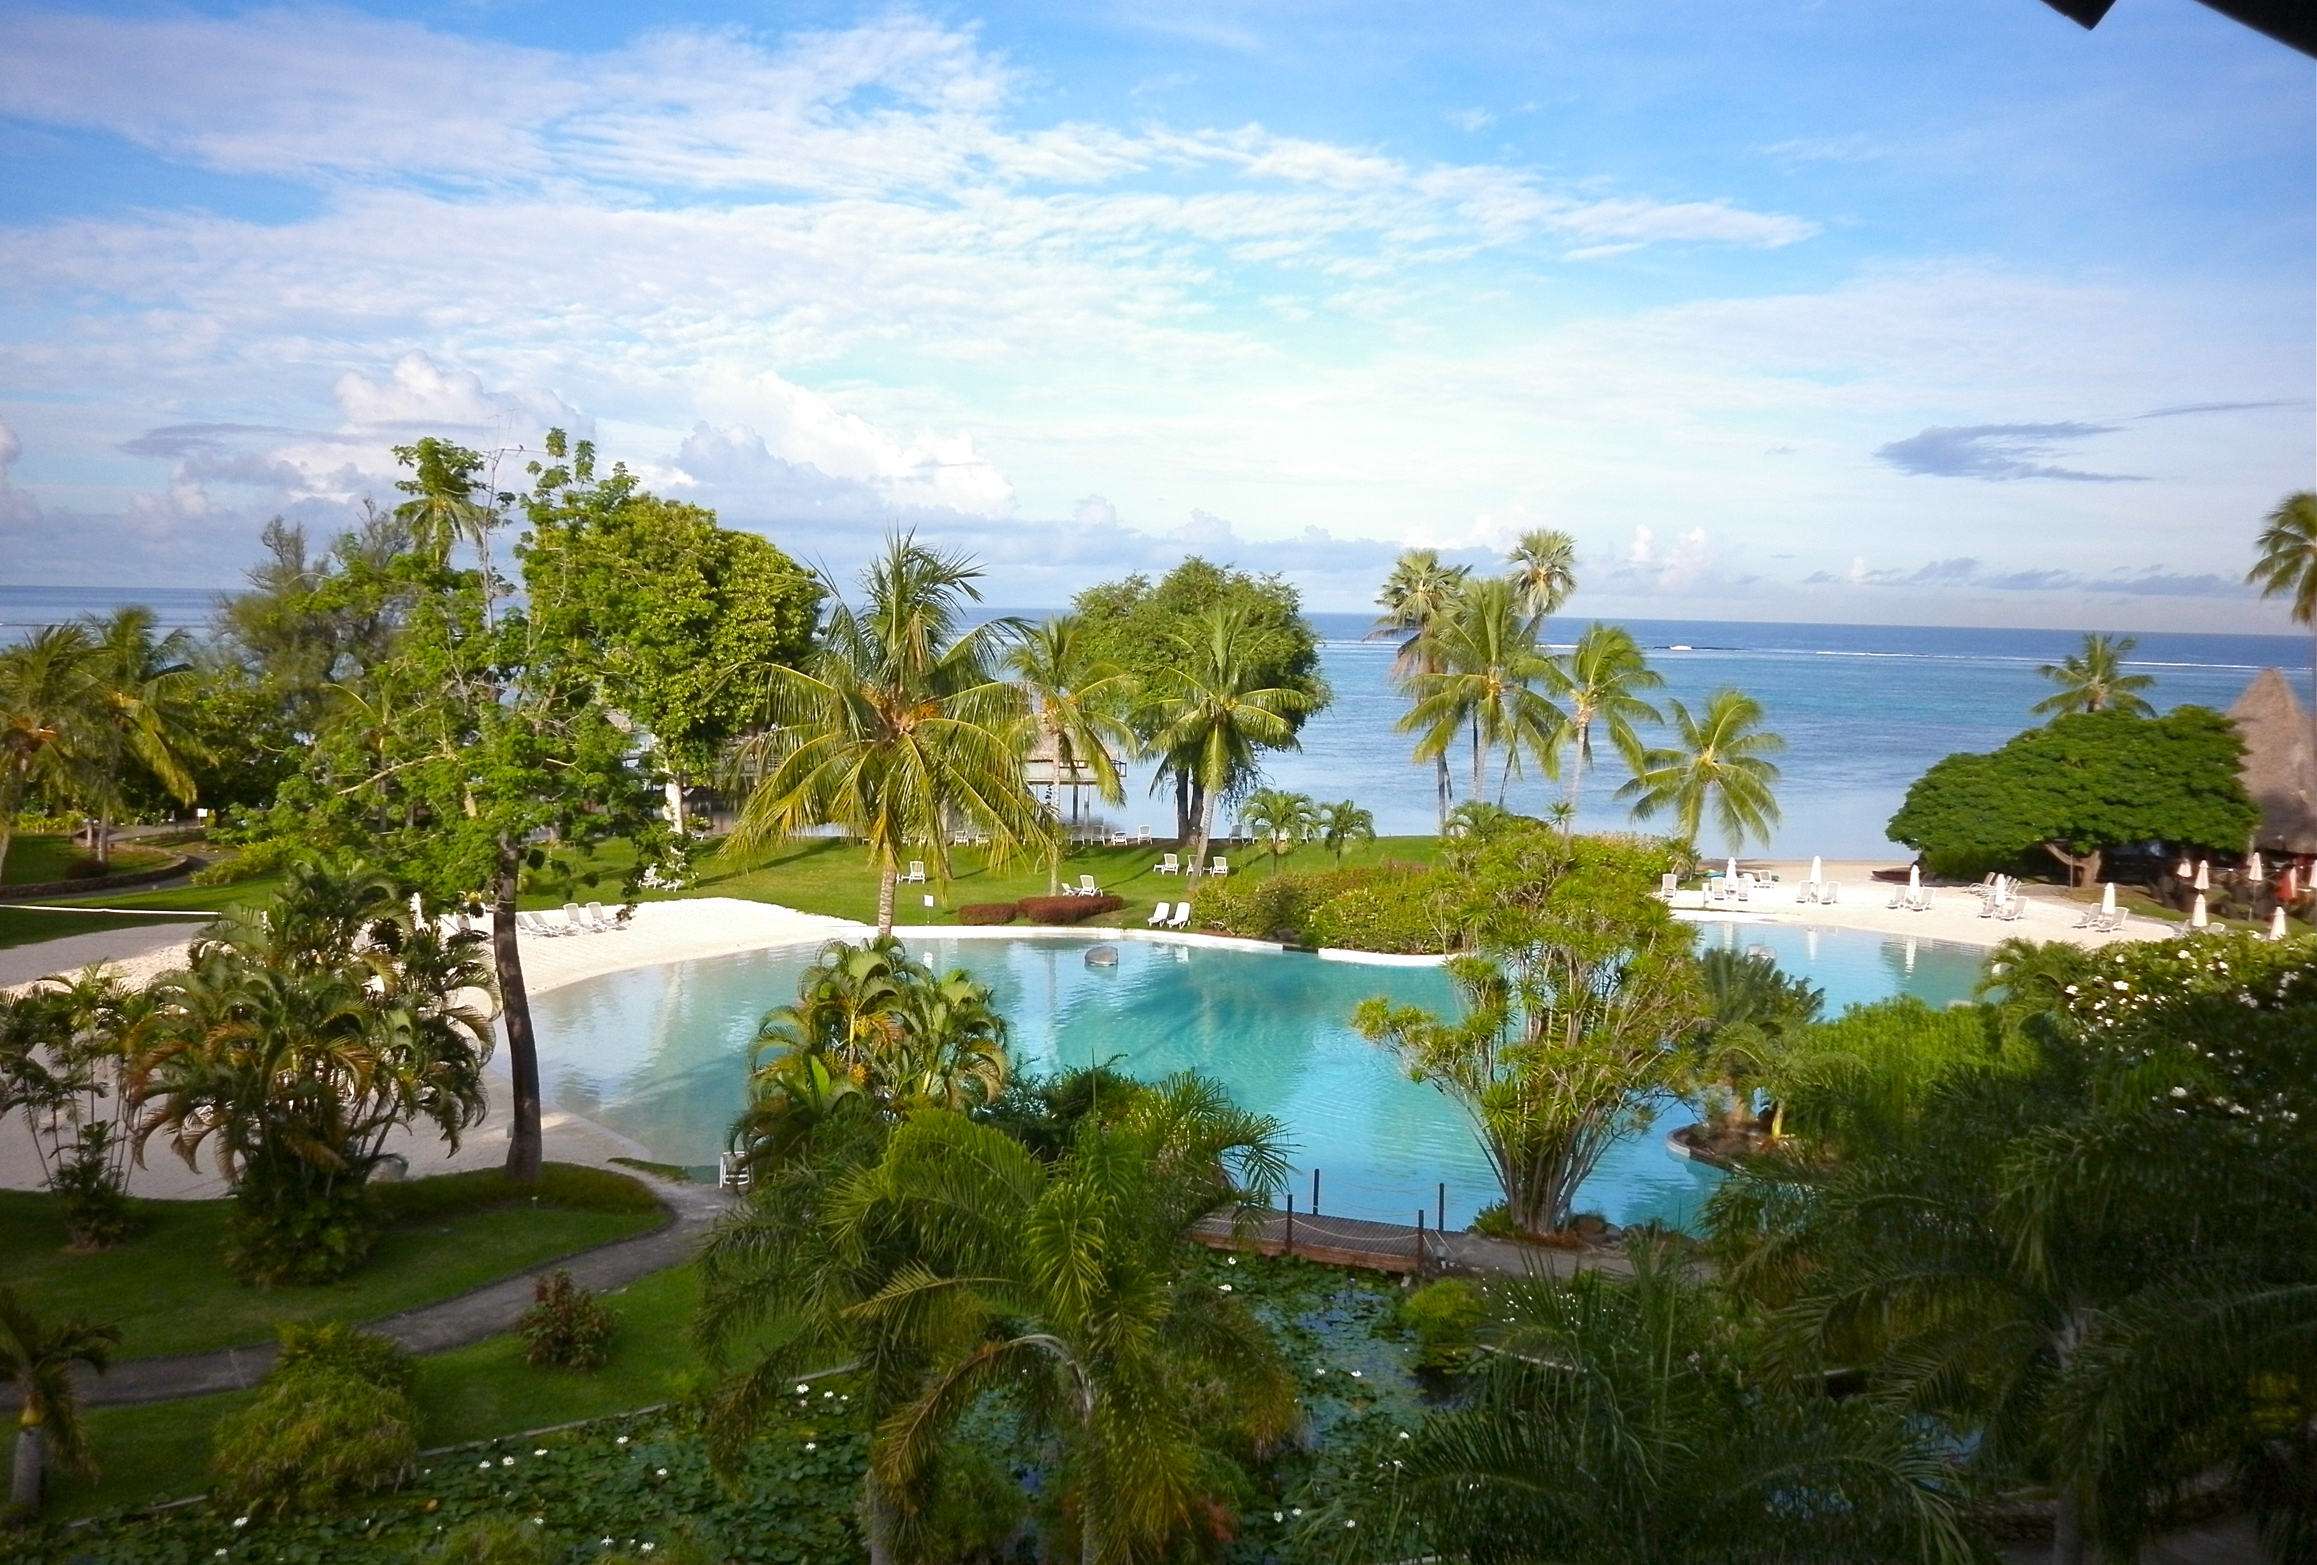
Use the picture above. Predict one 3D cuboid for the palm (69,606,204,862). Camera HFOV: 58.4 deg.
[{"bbox_3d":[-44.281,-2.028,89.446,6.240,11.137,6.240,1,5,0],"label":"palm"}]

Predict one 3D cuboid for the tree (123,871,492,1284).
[{"bbox_3d":[-15.426,5.229,37.739,6.656,7.189,6.324,1,5,0],"label":"tree"}]

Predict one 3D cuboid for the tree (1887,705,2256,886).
[{"bbox_3d":[43.396,0.653,98.608,17.530,8.614,14.900,1,5,0],"label":"tree"}]

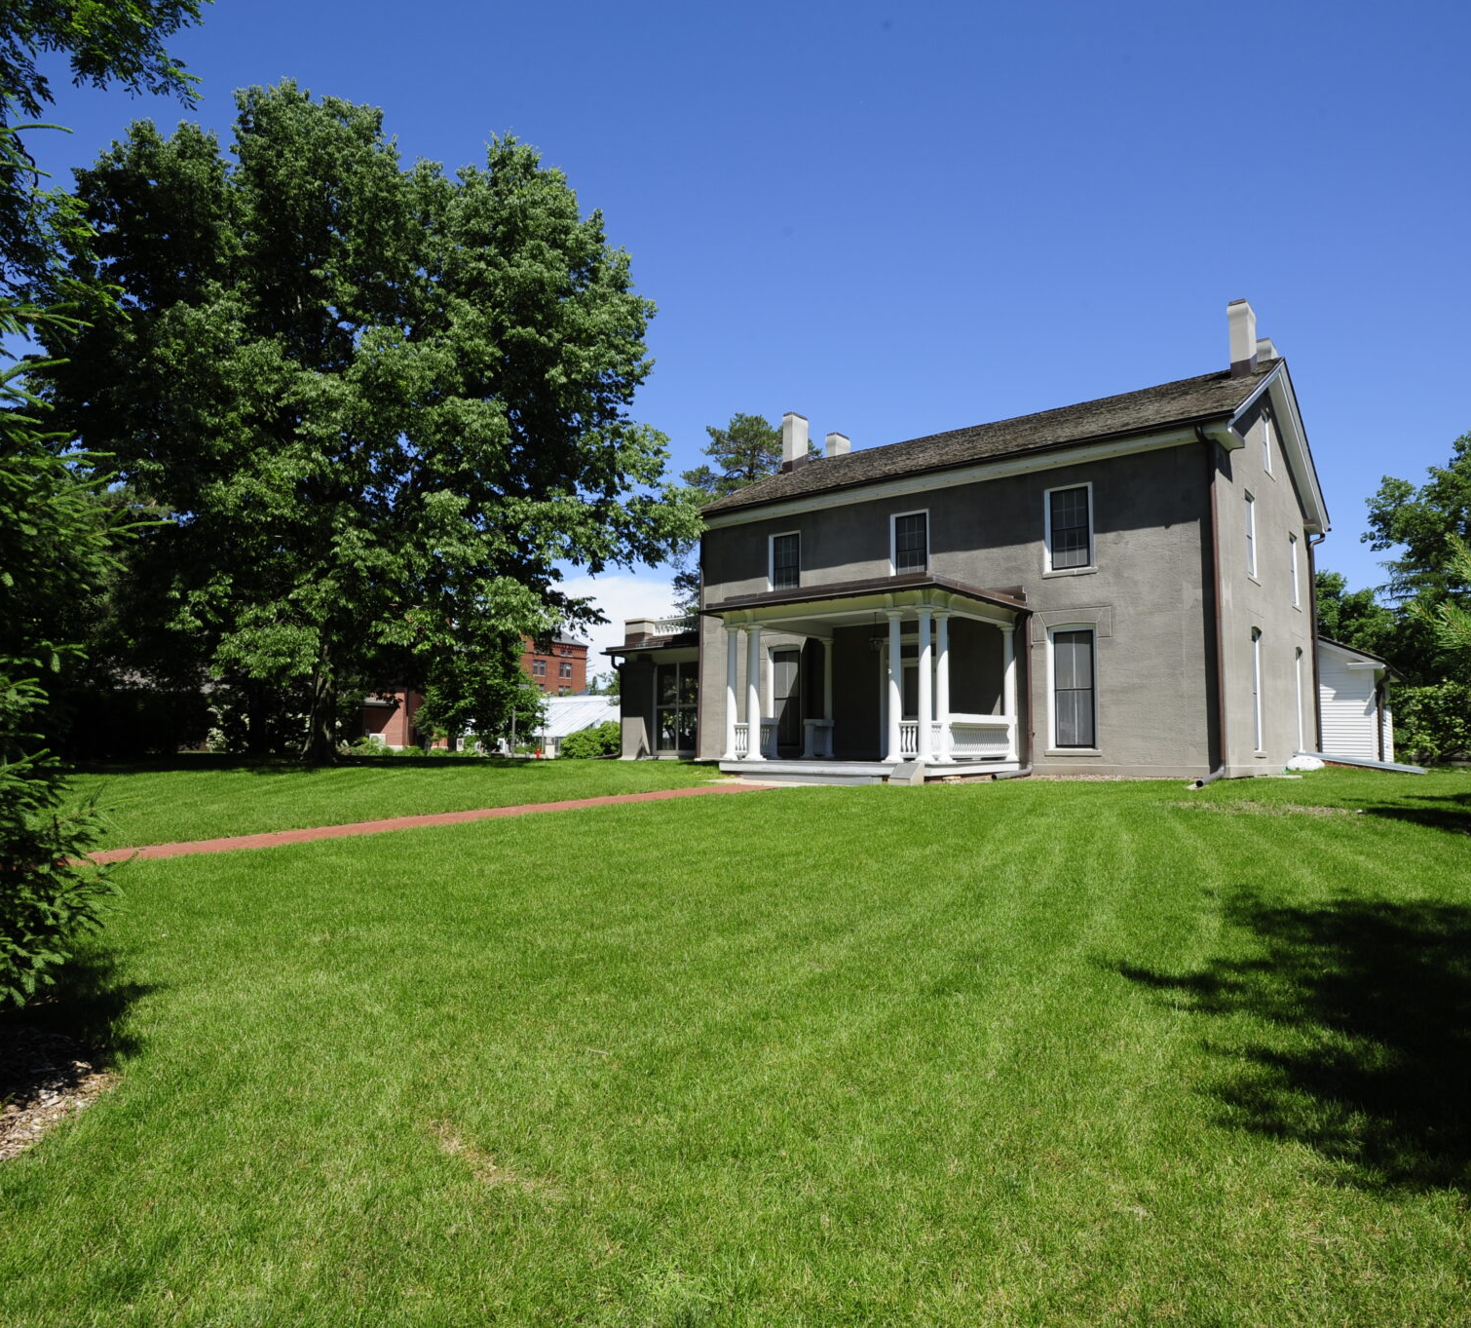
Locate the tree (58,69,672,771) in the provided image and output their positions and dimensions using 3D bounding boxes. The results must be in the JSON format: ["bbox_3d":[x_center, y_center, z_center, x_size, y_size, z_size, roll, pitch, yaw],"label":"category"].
[{"bbox_3d":[-9.334,-6.705,26.311,16.000,18.800,16.000,1,-5,0],"label":"tree"}]

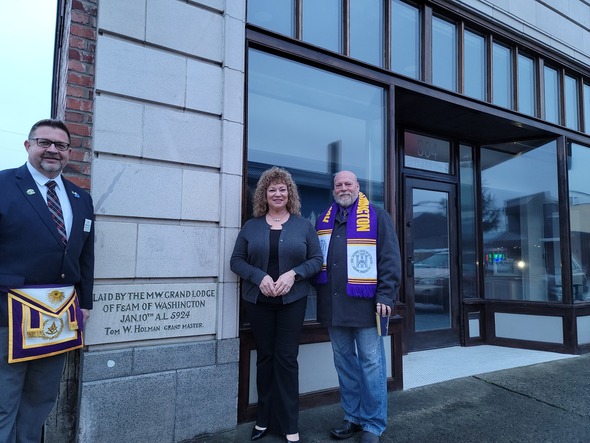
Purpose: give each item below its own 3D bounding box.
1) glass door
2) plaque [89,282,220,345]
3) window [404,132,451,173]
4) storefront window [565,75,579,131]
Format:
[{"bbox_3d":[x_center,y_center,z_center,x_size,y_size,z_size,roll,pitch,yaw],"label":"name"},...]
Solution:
[{"bbox_3d":[1.723,0.532,5.355,0.969,2.085,0.050,3,-5,-31],"label":"glass door"},{"bbox_3d":[-0.878,0.560,2.683,0.789,0.347,0.050,3,-5,-31],"label":"plaque"},{"bbox_3d":[1.683,-0.864,5.449,0.848,0.433,0.040,3,-5,-31],"label":"window"},{"bbox_3d":[3.658,-1.565,5.673,0.339,0.705,0.050,3,-5,-31],"label":"storefront window"}]

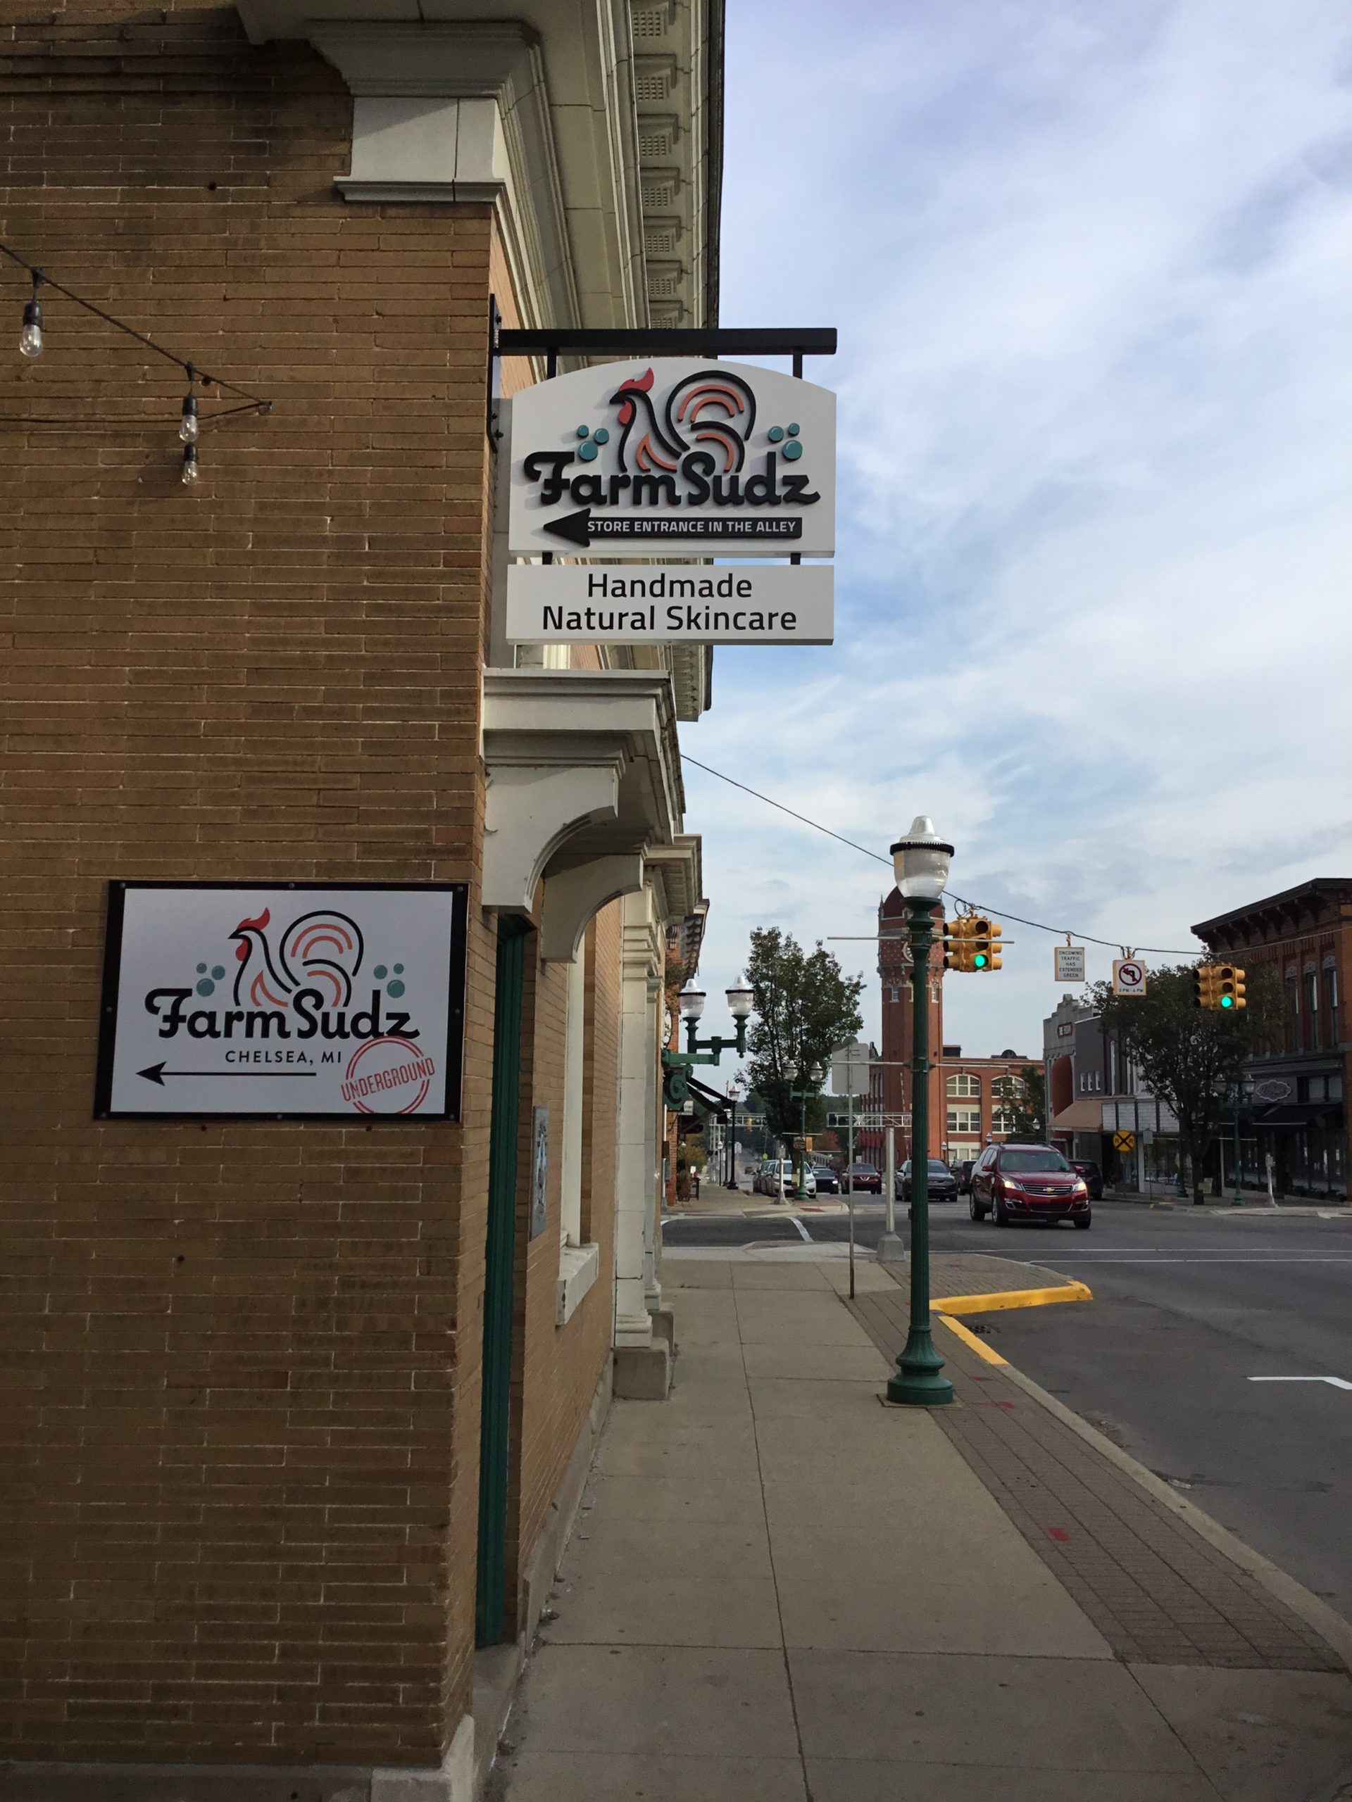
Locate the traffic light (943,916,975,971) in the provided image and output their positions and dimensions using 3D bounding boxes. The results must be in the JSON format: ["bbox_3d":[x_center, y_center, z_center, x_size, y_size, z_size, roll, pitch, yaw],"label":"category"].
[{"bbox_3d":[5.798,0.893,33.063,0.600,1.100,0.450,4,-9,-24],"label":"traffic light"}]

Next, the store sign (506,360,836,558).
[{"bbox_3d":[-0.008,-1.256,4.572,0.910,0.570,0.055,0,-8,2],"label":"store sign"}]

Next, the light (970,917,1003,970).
[{"bbox_3d":[6.251,0.879,32.497,0.650,1.080,0.650,1,-8,1],"label":"light"}]

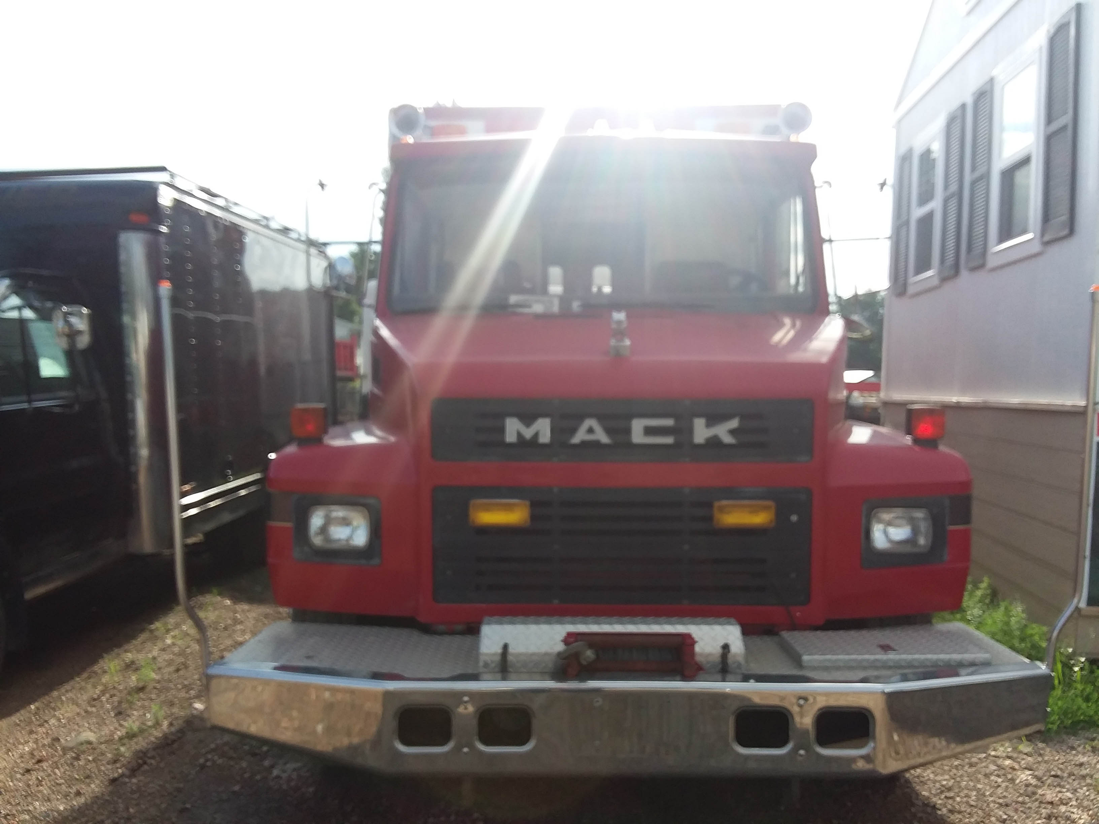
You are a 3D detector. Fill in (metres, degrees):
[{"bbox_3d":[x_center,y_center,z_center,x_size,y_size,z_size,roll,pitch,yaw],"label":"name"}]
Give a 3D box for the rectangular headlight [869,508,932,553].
[{"bbox_3d":[1.110,0.372,2.718,0.194,0.140,0.080,1,2,0],"label":"rectangular headlight"}]

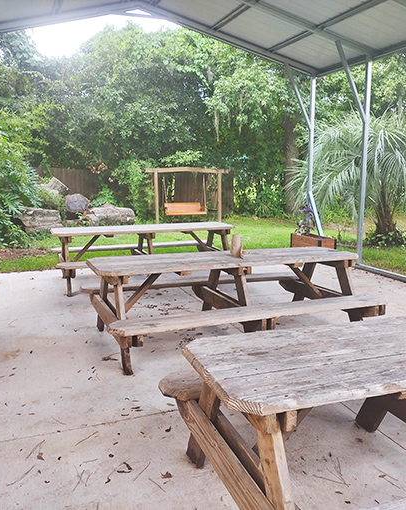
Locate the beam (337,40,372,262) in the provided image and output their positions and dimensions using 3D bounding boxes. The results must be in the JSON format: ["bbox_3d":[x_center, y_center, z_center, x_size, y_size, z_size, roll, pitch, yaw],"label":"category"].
[{"bbox_3d":[2.304,-1.493,8.222,0.660,3.420,0.080,-3,10,-20],"label":"beam"}]

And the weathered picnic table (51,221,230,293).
[{"bbox_3d":[-0.797,0.000,7.297,2.423,0.760,1.606,-3,10,-18],"label":"weathered picnic table"}]

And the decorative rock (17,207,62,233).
[{"bbox_3d":[-4.285,-0.930,13.900,1.250,0.620,0.750,-3,10,-20],"label":"decorative rock"}]

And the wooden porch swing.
[{"bbox_3d":[-0.491,-1.837,16.800,2.500,1.880,0.800,-3,10,-16],"label":"wooden porch swing"}]

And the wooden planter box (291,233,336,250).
[{"bbox_3d":[2.026,-0.173,9.832,0.360,0.310,1.020,-3,10,-20],"label":"wooden planter box"}]

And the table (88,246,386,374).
[{"bbox_3d":[0.225,0.393,4.862,2.423,0.760,1.606,-3,10,-20],"label":"table"}]

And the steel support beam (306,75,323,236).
[{"bbox_3d":[2.018,-1.628,9.680,0.120,3.200,0.090,-3,10,-20],"label":"steel support beam"}]

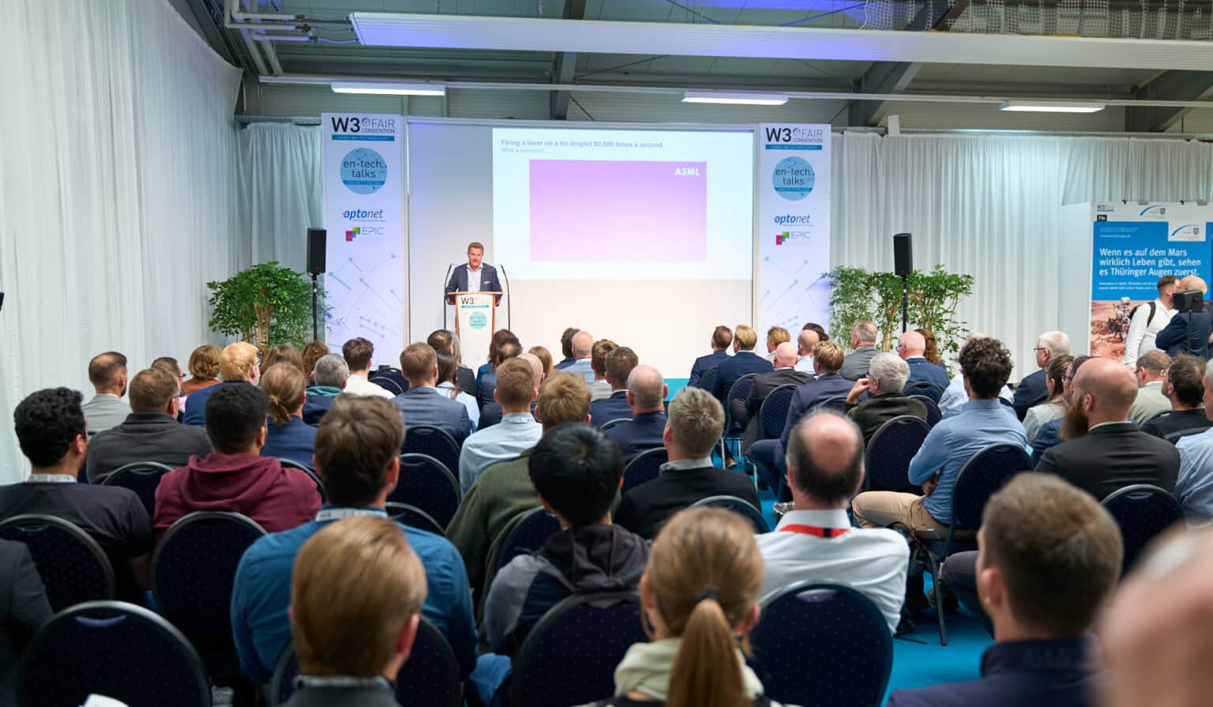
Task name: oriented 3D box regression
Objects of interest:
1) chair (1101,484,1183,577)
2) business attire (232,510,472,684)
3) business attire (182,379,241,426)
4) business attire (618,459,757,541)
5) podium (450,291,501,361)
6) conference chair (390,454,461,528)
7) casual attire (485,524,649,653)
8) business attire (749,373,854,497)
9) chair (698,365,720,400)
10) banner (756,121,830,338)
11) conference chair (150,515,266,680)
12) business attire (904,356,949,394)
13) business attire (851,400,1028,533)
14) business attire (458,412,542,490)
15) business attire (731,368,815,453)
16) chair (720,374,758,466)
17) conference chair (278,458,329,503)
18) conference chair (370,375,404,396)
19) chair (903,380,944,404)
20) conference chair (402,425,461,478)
[{"bbox_3d":[1.871,0.895,3.931,0.440,0.885,0.550,-1,3,-16],"label":"chair"},{"bbox_3d":[-0.606,0.664,2.523,0.550,0.620,0.400,0,3,-7],"label":"business attire"},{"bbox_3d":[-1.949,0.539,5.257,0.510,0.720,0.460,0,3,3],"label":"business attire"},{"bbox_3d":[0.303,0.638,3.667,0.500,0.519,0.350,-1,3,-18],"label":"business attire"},{"bbox_3d":[-1.451,-0.089,11.214,0.600,1.190,0.480,0,3,-6],"label":"podium"},{"bbox_3d":[-0.874,0.872,4.689,0.460,0.890,0.570,0,3,-8],"label":"conference chair"},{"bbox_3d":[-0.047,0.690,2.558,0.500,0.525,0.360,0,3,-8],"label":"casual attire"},{"bbox_3d":[1.301,0.578,6.701,0.530,0.920,0.680,-2,4,-35],"label":"business attire"},{"bbox_3d":[1.131,0.574,9.545,0.460,0.920,0.570,0,3,-8],"label":"chair"},{"bbox_3d":[2.503,-1.339,13.445,1.020,3.420,0.100,0,3,-8],"label":"banner"},{"bbox_3d":[-1.241,0.913,3.442,0.440,0.885,0.550,0,3,-3],"label":"conference chair"},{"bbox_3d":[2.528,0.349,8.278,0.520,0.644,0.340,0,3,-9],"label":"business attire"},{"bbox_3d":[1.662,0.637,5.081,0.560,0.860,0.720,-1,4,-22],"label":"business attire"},{"bbox_3d":[-0.415,0.555,4.721,0.540,0.620,0.380,-1,3,-9],"label":"business attire"},{"bbox_3d":[1.221,0.536,7.660,0.530,0.900,0.680,-2,4,-28],"label":"business attire"},{"bbox_3d":[1.252,0.610,9.165,0.460,0.890,0.570,-1,3,-11],"label":"chair"},{"bbox_3d":[-1.425,0.887,4.575,0.450,0.920,0.560,0,3,-6],"label":"conference chair"},{"bbox_3d":[-1.941,0.643,8.772,0.450,0.920,0.560,0,3,-6],"label":"conference chair"},{"bbox_3d":[2.490,0.658,8.347,0.460,0.890,0.570,-1,3,-11],"label":"chair"},{"bbox_3d":[-1.007,0.801,5.677,0.440,0.885,0.550,0,3,-6],"label":"conference chair"}]

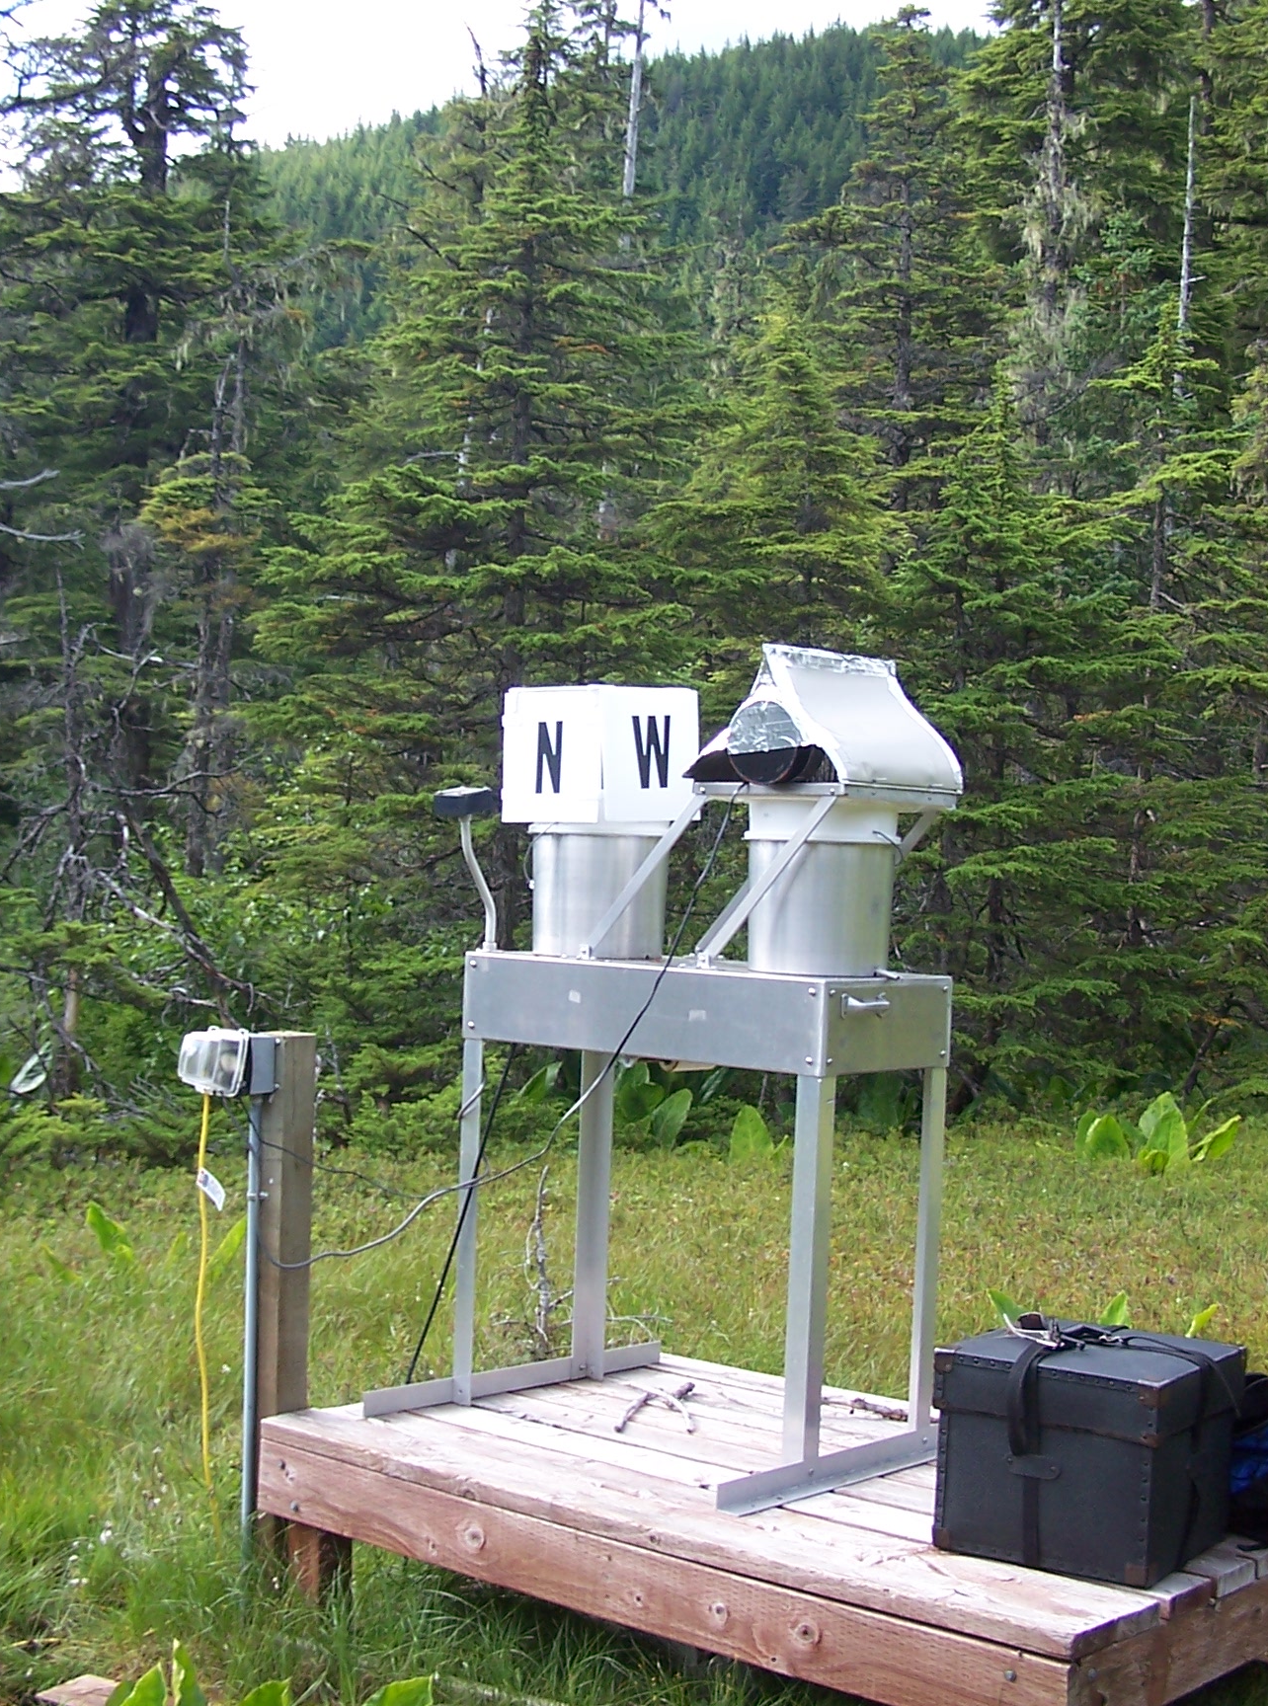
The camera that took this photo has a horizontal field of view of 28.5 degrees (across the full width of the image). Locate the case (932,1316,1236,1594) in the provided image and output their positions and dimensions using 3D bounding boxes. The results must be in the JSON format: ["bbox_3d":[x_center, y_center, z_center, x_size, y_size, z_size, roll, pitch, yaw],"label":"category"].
[{"bbox_3d":[0.797,1.034,4.366,0.405,0.340,0.405,3,0,33],"label":"case"}]

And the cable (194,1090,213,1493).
[{"bbox_3d":[-0.859,0.886,4.990,0.040,0.830,0.035,3,0,40],"label":"cable"}]

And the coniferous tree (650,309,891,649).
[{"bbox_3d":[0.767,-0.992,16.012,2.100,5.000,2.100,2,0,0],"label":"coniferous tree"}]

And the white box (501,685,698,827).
[{"bbox_3d":[-0.065,-0.205,5.284,0.290,0.285,0.295,3,0,44],"label":"white box"}]

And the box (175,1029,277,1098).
[{"bbox_3d":[-0.818,0.422,5.020,0.115,0.140,0.155,3,0,40],"label":"box"}]

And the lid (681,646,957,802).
[{"bbox_3d":[0.385,-0.251,4.935,0.370,0.290,0.445,3,0,38],"label":"lid"}]

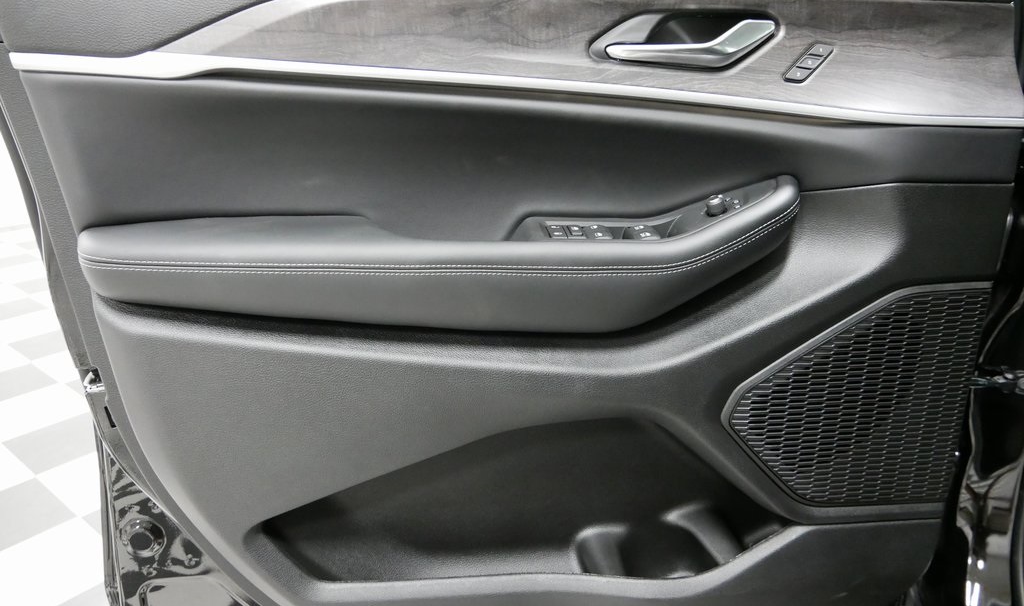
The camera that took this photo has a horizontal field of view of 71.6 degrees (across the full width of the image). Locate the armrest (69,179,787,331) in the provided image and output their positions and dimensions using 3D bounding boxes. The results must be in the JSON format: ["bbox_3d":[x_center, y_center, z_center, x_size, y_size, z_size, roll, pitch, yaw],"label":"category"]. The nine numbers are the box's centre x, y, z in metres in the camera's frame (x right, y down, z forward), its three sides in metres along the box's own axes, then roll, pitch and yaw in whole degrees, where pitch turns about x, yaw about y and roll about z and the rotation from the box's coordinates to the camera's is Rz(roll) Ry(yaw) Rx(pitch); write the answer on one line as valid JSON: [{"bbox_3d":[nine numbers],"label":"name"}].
[{"bbox_3d":[-0.040,-0.045,0.681,0.690,0.145,0.113,-1,19,-6],"label":"armrest"}]

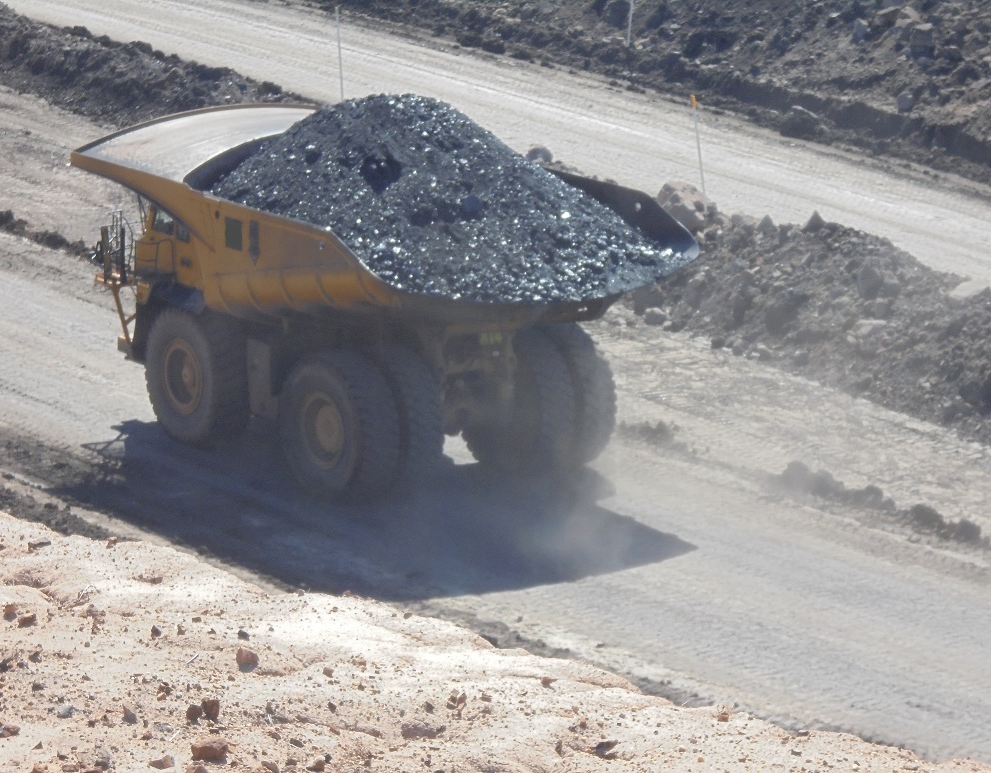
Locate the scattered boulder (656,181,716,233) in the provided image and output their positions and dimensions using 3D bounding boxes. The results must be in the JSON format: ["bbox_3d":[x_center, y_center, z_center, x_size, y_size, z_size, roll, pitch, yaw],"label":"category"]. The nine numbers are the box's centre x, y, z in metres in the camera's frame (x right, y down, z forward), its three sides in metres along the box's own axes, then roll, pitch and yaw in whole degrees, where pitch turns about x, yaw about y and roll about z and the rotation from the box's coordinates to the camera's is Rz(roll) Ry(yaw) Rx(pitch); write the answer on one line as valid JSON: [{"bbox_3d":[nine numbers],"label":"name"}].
[{"bbox_3d":[4.946,-4.635,120.300,1.550,1.200,1.350,1,13,0],"label":"scattered boulder"}]

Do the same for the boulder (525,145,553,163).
[{"bbox_3d":[1.171,-6.331,126.500,0.740,0.540,0.660,1,13,0],"label":"boulder"}]

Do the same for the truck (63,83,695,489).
[{"bbox_3d":[-2.754,-2.484,102.860,8.300,8.050,12.700,-9,16,-35],"label":"truck"}]

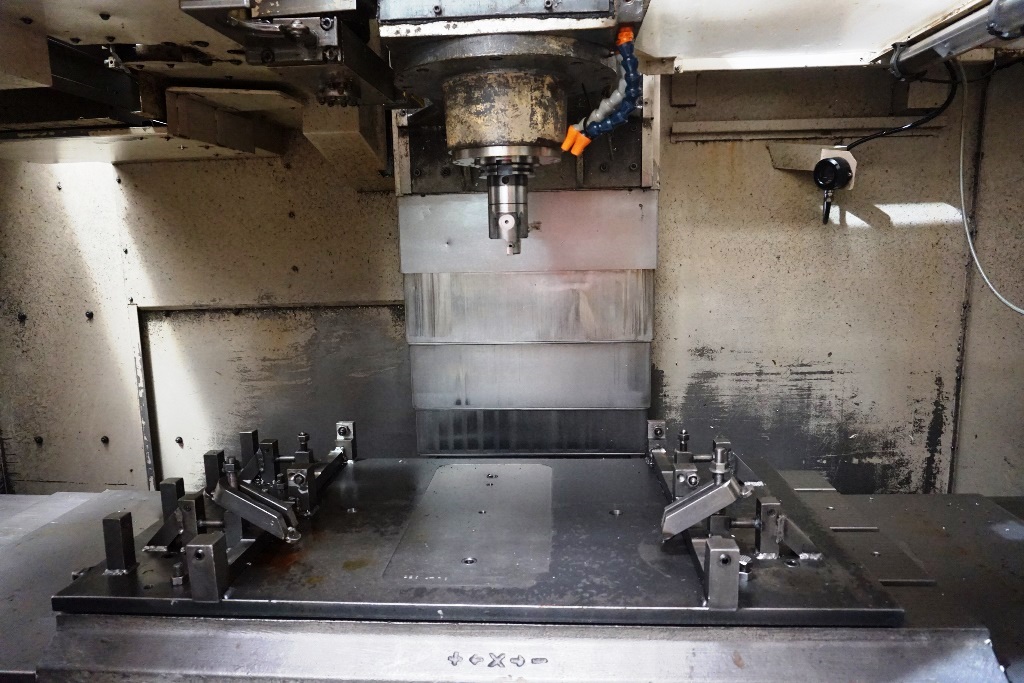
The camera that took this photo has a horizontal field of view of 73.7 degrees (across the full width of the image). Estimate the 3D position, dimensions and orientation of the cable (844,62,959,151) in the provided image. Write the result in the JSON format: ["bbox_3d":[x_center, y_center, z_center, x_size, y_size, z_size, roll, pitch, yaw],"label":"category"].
[{"bbox_3d":[0.642,-0.382,1.117,0.150,0.130,0.090,0,9,4],"label":"cable"}]

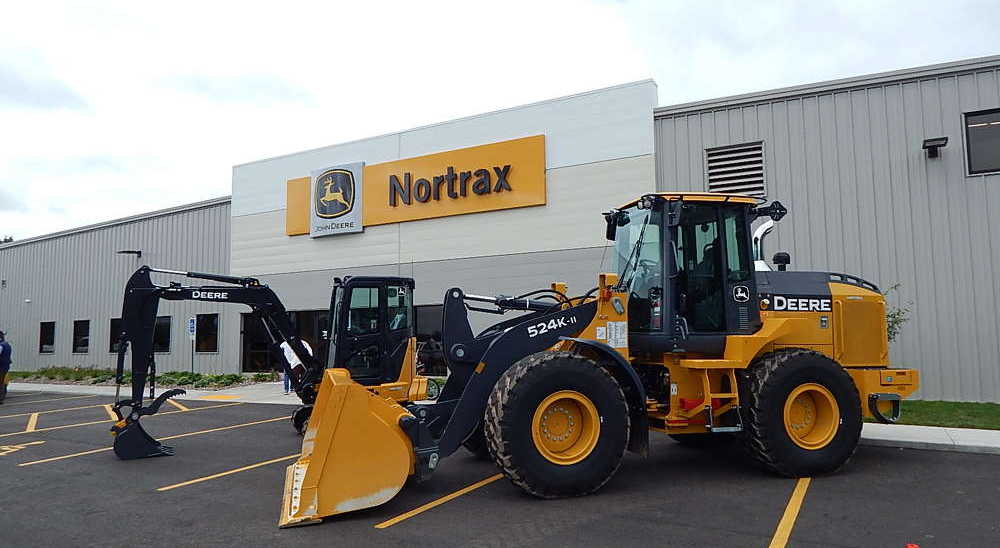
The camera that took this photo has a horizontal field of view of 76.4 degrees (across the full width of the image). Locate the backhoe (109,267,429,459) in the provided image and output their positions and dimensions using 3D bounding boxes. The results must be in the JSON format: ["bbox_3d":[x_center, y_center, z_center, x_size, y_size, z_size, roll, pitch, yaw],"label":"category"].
[{"bbox_3d":[-3.682,1.316,10.579,4.786,2.580,1.944,2,-5,-33],"label":"backhoe"}]

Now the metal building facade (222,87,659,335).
[{"bbox_3d":[-2.822,-0.691,19.202,15.773,7.287,0.600,-4,-5,31],"label":"metal building facade"}]

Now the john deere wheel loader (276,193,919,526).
[{"bbox_3d":[1.256,0.707,7.747,7.300,3.200,2.560,0,-5,-15],"label":"john deere wheel loader"}]

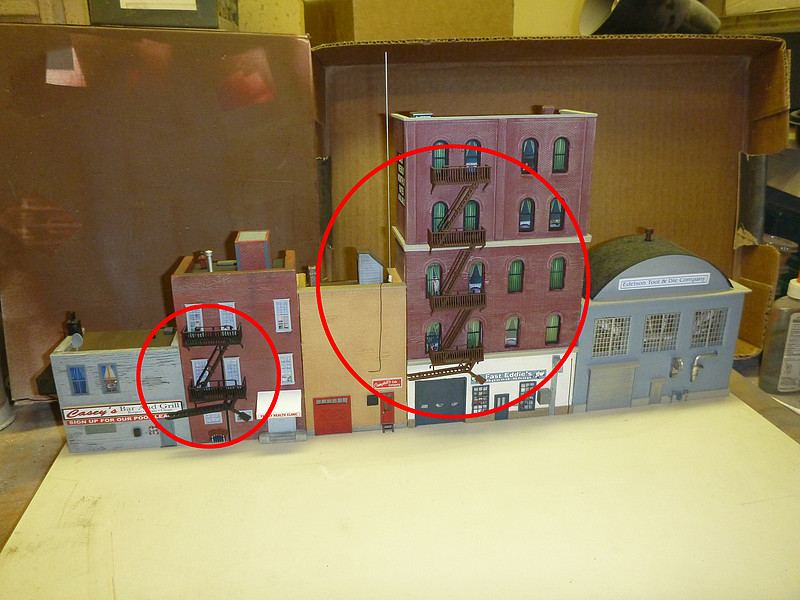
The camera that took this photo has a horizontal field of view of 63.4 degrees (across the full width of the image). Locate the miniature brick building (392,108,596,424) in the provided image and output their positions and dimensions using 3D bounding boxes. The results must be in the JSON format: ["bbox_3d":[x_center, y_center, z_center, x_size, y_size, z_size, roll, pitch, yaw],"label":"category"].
[{"bbox_3d":[0.074,-0.028,0.551,0.150,0.258,0.079,-3,19,-8],"label":"miniature brick building"}]

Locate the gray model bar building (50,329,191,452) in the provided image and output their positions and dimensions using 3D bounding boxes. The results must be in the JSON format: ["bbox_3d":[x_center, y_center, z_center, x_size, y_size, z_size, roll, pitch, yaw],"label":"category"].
[{"bbox_3d":[-0.222,0.070,0.537,0.094,0.088,0.056,-3,19,-8],"label":"gray model bar building"}]

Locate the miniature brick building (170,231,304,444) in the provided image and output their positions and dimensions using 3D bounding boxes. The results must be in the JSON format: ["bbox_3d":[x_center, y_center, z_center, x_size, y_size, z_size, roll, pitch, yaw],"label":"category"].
[{"bbox_3d":[-0.129,0.031,0.536,0.093,0.161,0.068,-3,19,-8],"label":"miniature brick building"}]

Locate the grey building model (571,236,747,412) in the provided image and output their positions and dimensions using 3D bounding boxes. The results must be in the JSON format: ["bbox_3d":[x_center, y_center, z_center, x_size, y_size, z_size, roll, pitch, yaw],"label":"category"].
[{"bbox_3d":[0.224,0.016,0.593,0.159,0.144,0.068,-4,19,-9],"label":"grey building model"}]

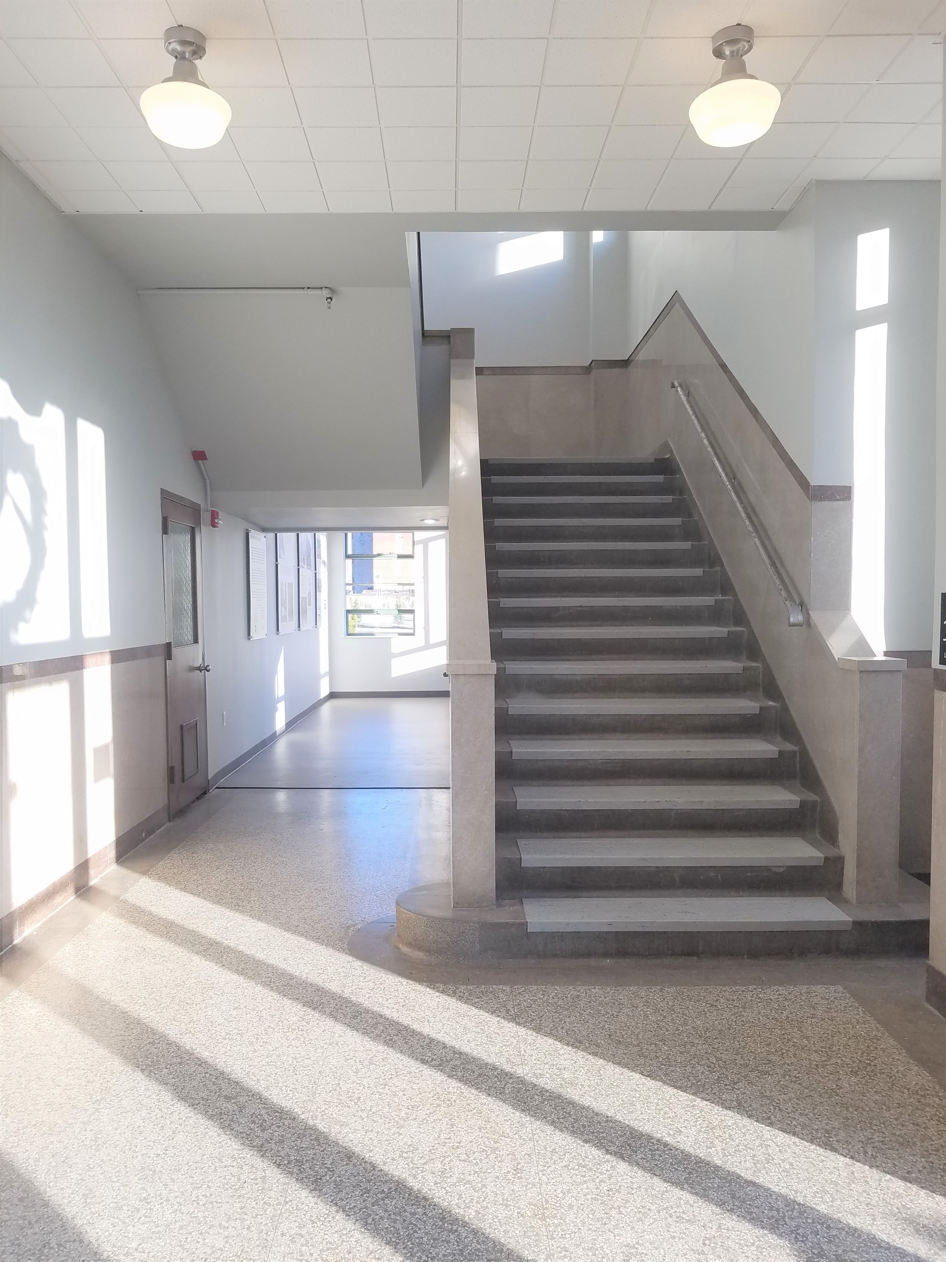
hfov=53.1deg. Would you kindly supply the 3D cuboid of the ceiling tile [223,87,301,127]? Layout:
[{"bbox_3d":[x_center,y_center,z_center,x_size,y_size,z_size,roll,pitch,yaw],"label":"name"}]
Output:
[{"bbox_3d":[-0.819,-1.987,3.580,0.302,0.020,0.300,-1,2,-1],"label":"ceiling tile"}]

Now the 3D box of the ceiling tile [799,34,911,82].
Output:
[{"bbox_3d":[1.327,-2.017,3.345,0.305,0.019,0.300,-1,2,-1],"label":"ceiling tile"}]

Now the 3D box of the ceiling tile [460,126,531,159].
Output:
[{"bbox_3d":[0.095,-2.025,3.919,0.305,0.019,0.300,-1,2,-1],"label":"ceiling tile"}]

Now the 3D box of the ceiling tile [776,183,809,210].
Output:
[{"bbox_3d":[1.506,-2.058,4.499,0.080,0.019,0.244,-1,2,-1],"label":"ceiling tile"}]

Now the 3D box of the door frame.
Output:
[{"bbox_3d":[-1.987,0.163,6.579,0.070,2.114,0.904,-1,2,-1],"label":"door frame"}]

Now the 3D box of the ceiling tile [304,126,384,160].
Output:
[{"bbox_3d":[-0.522,-2.007,3.893,0.302,0.020,0.302,-1,3,-1],"label":"ceiling tile"}]

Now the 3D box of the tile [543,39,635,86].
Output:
[{"bbox_3d":[0.405,-1.982,3.292,0.300,0.020,0.300,0,3,-1],"label":"tile"}]

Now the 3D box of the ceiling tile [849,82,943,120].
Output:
[{"bbox_3d":[1.630,-2.030,3.643,0.305,0.019,0.300,-1,2,-1],"label":"ceiling tile"}]

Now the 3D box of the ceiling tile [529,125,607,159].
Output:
[{"bbox_3d":[0.403,-2.056,3.977,0.305,0.020,0.305,-1,2,-1],"label":"ceiling tile"}]

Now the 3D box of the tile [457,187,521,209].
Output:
[{"bbox_3d":[0.086,-2.045,4.478,0.300,0.020,0.250,0,3,-1],"label":"tile"}]

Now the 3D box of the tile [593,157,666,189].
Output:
[{"bbox_3d":[0.695,-2.042,4.221,0.302,0.020,0.302,-1,3,-1],"label":"tile"}]

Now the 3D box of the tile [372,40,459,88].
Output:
[{"bbox_3d":[-0.204,-2.030,3.375,0.305,0.020,0.305,-1,2,-1],"label":"tile"}]

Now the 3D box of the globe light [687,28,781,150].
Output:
[{"bbox_3d":[0.868,-1.810,3.150,0.297,0.315,0.297,0,3,-1],"label":"globe light"}]

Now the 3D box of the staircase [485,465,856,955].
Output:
[{"bbox_3d":[0.815,-0.012,5.516,1.499,2.521,3.681,-1,2,-1],"label":"staircase"}]

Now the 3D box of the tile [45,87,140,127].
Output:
[{"bbox_3d":[-1.413,-1.982,3.571,0.302,0.020,0.302,-1,3,-1],"label":"tile"}]

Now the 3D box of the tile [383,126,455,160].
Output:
[{"bbox_3d":[-0.215,-2.009,3.889,0.302,0.020,0.300,-1,2,-1],"label":"tile"}]

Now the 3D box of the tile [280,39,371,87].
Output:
[{"bbox_3d":[-0.513,-2.026,3.371,0.305,0.020,0.305,-1,2,-1],"label":"tile"}]

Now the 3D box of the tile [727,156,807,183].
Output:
[{"bbox_3d":[1.308,-2.040,4.215,0.300,0.020,0.300,0,3,-1],"label":"tile"}]

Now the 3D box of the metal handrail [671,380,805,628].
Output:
[{"bbox_3d":[1.499,-0.924,5.614,0.097,1.693,2.397,-1,2,-1],"label":"metal handrail"}]

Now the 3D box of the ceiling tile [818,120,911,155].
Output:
[{"bbox_3d":[1.651,-2.070,3.991,0.305,0.020,0.305,-1,2,-1],"label":"ceiling tile"}]

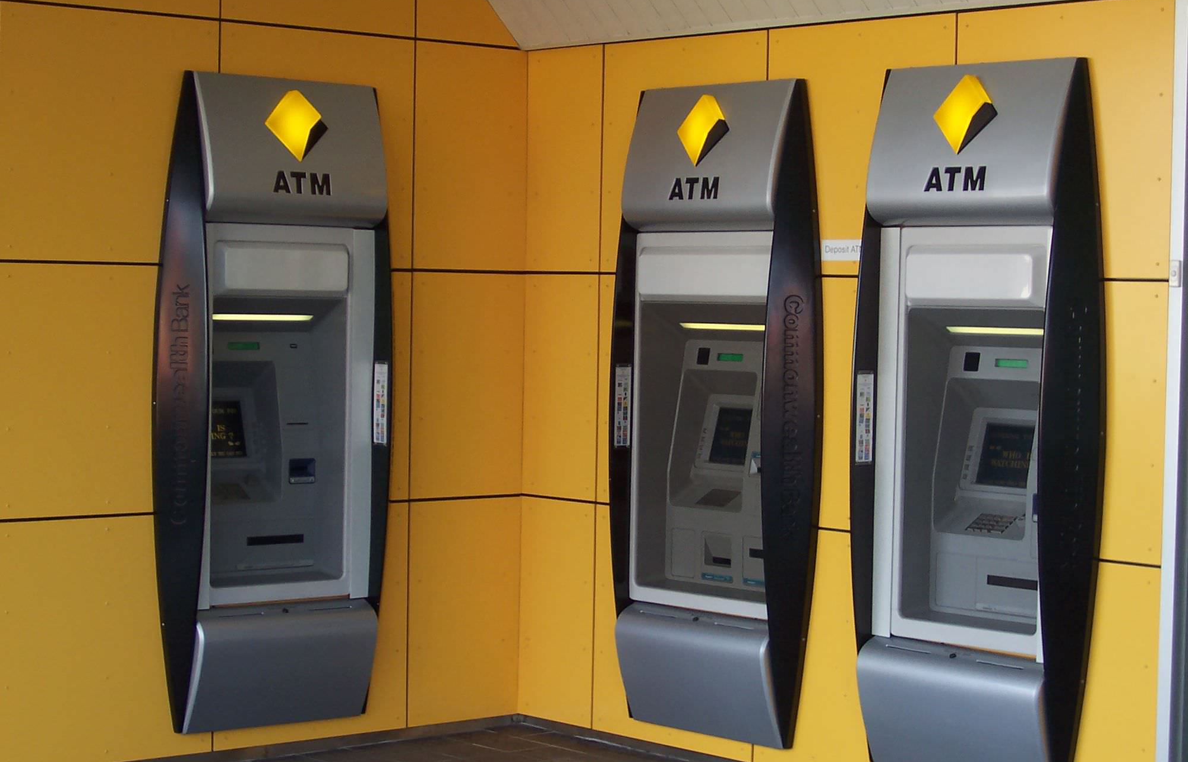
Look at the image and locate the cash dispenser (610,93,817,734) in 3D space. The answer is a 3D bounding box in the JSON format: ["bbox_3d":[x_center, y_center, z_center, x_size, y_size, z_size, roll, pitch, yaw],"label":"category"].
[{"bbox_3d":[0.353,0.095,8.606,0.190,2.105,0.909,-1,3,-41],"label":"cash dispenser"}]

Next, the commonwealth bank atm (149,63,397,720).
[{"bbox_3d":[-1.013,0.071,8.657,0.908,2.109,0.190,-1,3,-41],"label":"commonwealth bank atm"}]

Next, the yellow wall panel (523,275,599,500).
[{"bbox_3d":[-0.109,0.019,9.259,0.030,0.781,0.401,-1,3,-41],"label":"yellow wall panel"}]

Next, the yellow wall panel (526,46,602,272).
[{"bbox_3d":[-0.096,-0.770,9.230,0.030,0.780,0.401,-1,3,-41],"label":"yellow wall panel"}]

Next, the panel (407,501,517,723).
[{"bbox_3d":[-0.461,0.802,9.280,0.492,0.778,0.030,-1,3,-41],"label":"panel"}]

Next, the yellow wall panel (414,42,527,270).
[{"bbox_3d":[-0.434,-0.775,9.222,0.492,0.778,0.030,-1,3,-41],"label":"yellow wall panel"}]

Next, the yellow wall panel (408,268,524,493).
[{"bbox_3d":[-0.448,0.014,9.251,0.492,0.781,0.030,-1,3,-41],"label":"yellow wall panel"}]

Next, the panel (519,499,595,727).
[{"bbox_3d":[-0.123,0.807,9.288,0.030,0.778,0.401,-1,3,-41],"label":"panel"}]

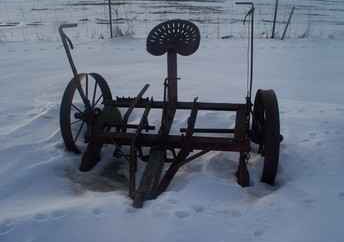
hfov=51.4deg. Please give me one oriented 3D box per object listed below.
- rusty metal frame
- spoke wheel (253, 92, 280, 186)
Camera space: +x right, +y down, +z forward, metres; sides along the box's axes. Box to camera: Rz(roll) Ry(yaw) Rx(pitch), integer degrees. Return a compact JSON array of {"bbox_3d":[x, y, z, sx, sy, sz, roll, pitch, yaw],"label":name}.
[{"bbox_3d":[-0.179,-0.187,2.972,1.670,1.330,1.280,5,22,12],"label":"rusty metal frame"},{"bbox_3d":[0.795,0.130,2.950,0.125,0.780,0.780,1,21,17],"label":"spoke wheel"}]

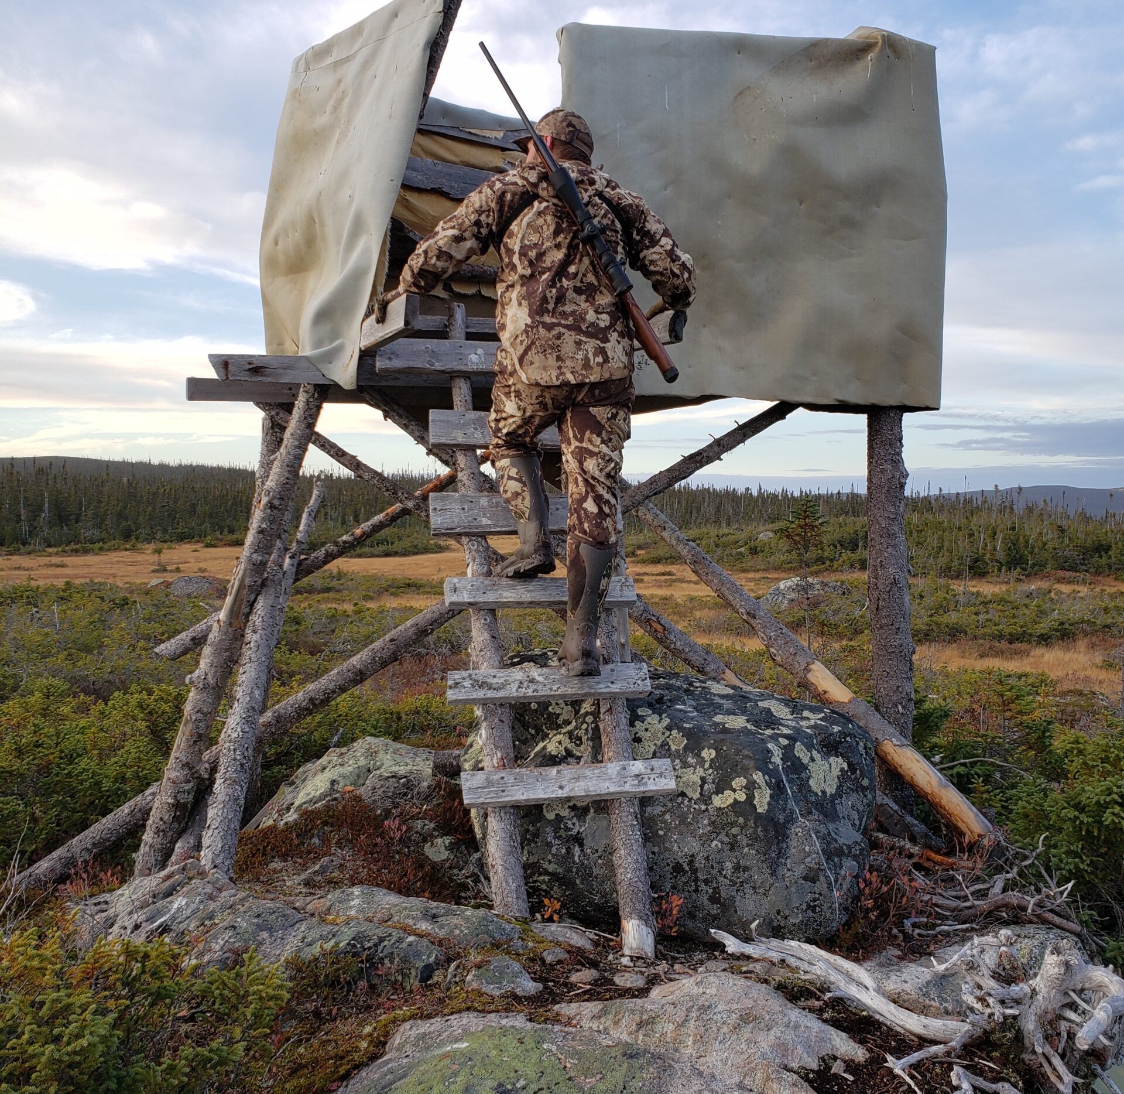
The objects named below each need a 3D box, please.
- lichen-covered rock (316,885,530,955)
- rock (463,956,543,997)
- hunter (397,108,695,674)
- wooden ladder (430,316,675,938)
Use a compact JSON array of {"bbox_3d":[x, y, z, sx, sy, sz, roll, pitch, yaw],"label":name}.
[{"bbox_3d":[-0.369,0.990,2.970,0.550,0.170,0.330,0,2,-6],"label":"lichen-covered rock"},{"bbox_3d":[-0.147,1.065,2.800,0.190,0.100,0.150,0,2,0],"label":"rock"},{"bbox_3d":[-0.065,-0.510,3.520,0.940,1.770,0.720,0,2,-9],"label":"hunter"},{"bbox_3d":[-0.053,0.130,3.483,0.620,2.187,0.170,-7,-28,0],"label":"wooden ladder"}]

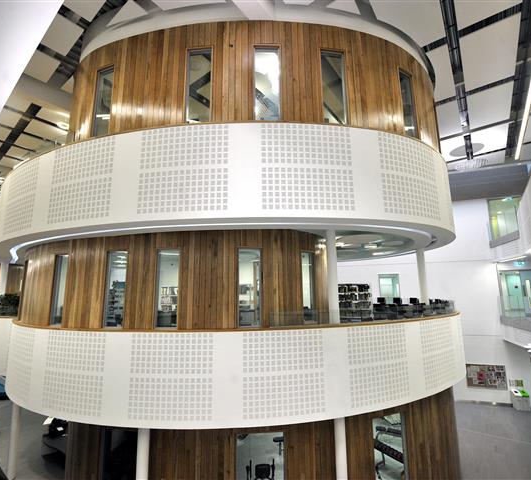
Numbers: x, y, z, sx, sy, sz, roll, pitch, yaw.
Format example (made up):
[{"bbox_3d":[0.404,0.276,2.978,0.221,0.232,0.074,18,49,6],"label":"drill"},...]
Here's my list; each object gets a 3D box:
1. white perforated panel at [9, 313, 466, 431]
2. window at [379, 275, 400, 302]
[{"bbox_3d":[-0.977,2.962,7.296,14.800,1.800,3.900,-1,-8,0],"label":"white perforated panel"},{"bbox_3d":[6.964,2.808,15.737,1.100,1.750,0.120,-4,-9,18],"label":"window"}]

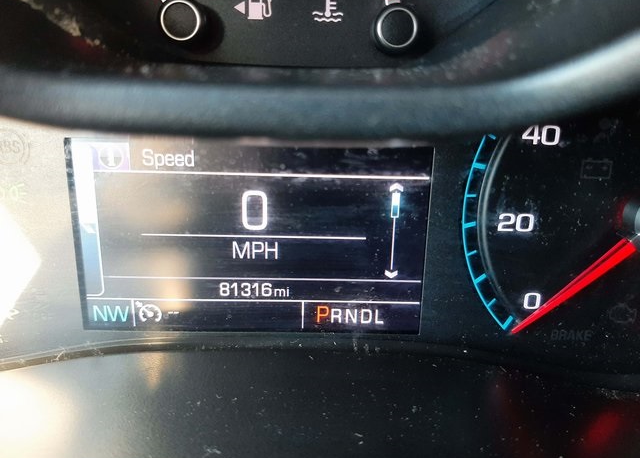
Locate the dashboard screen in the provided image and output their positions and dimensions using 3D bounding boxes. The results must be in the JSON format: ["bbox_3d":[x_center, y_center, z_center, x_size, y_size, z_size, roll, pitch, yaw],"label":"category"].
[{"bbox_3d":[-0.018,0.002,0.136,0.096,0.054,0.010,1,14,-2],"label":"dashboard screen"}]

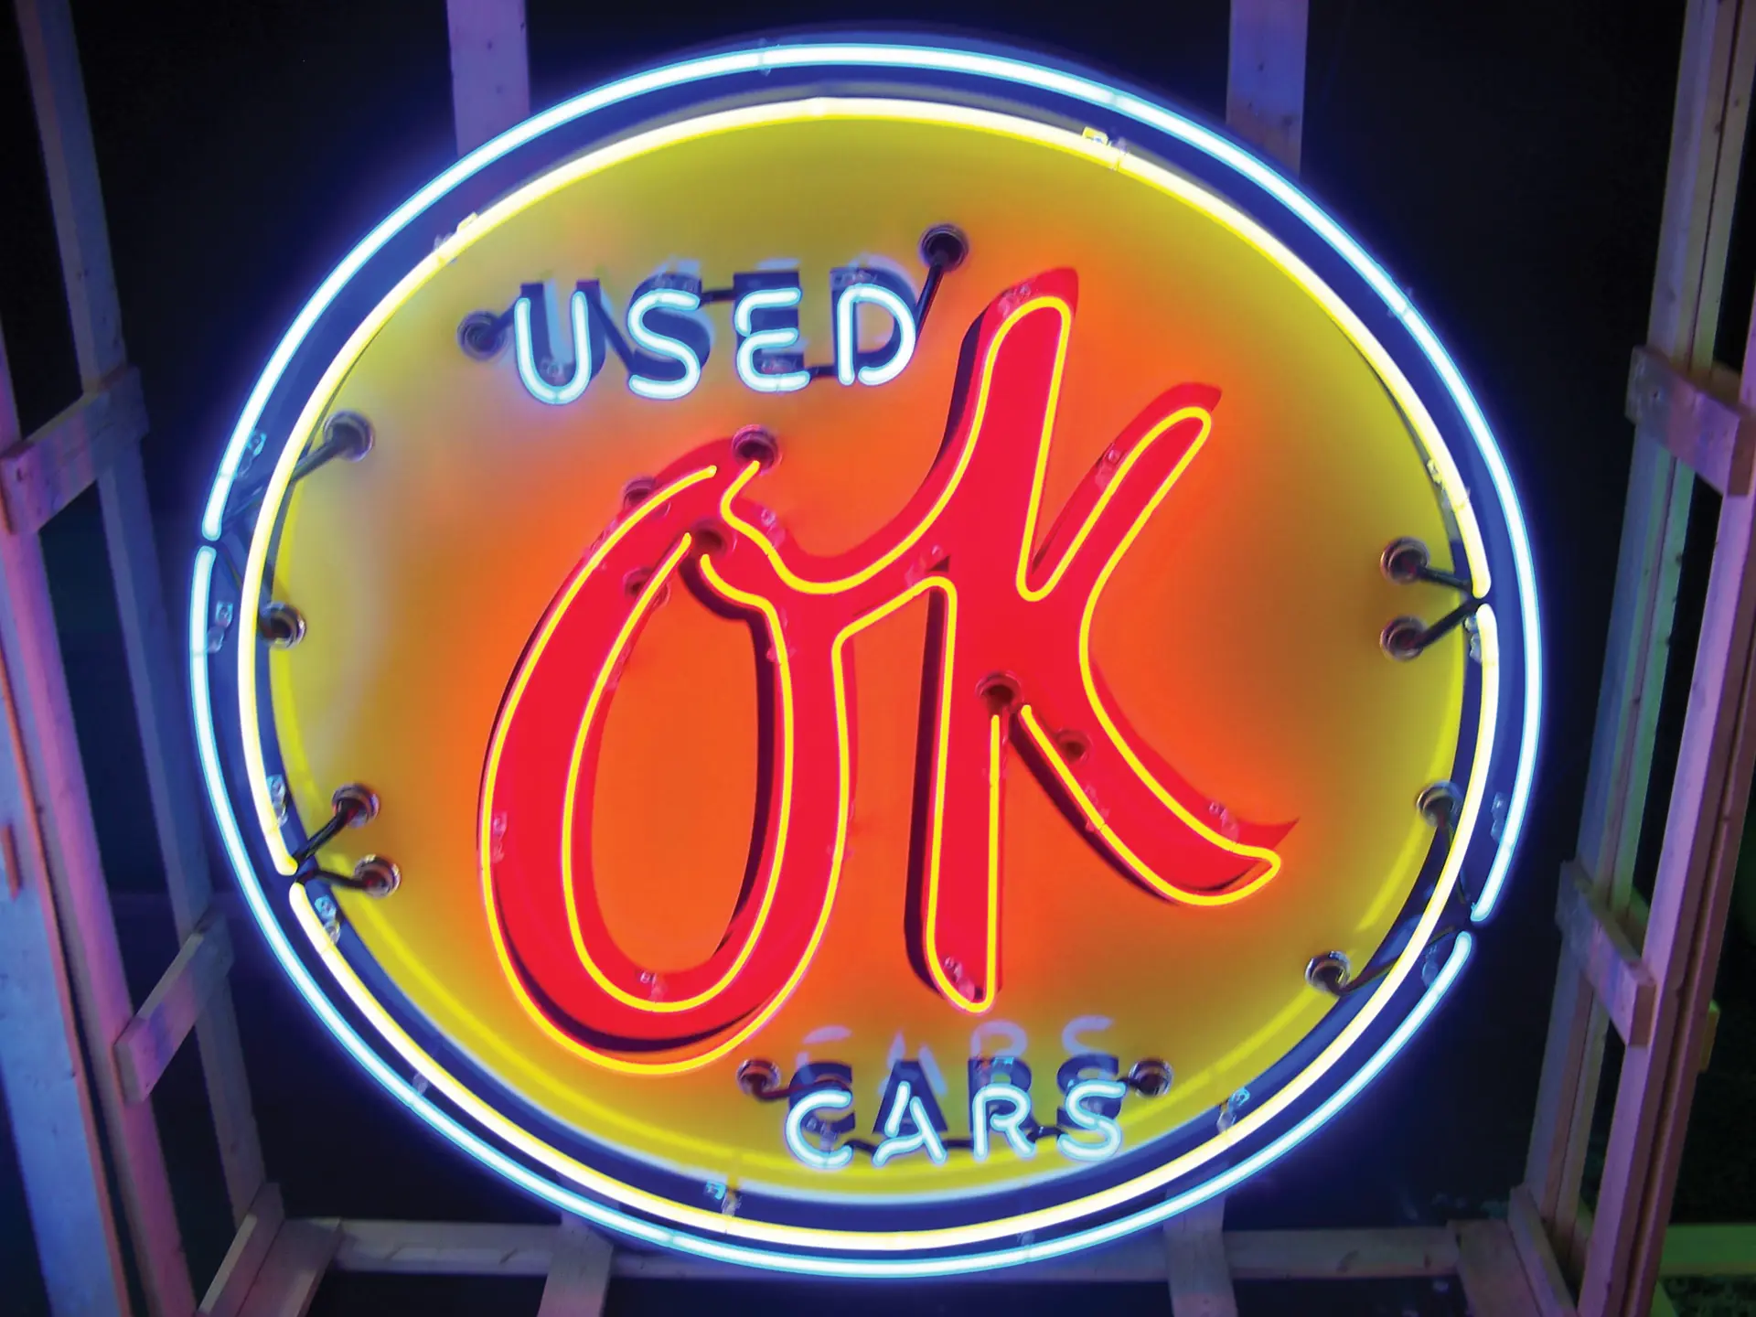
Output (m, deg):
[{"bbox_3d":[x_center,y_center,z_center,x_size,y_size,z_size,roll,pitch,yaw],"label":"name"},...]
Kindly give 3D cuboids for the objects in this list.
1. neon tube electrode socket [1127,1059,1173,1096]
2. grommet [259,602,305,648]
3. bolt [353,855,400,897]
[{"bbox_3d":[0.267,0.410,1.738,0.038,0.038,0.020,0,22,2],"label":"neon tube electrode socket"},{"bbox_3d":[-0.576,-0.033,1.716,0.044,0.044,0.015,0,23,2],"label":"grommet"},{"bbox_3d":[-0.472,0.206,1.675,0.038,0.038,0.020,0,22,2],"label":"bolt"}]

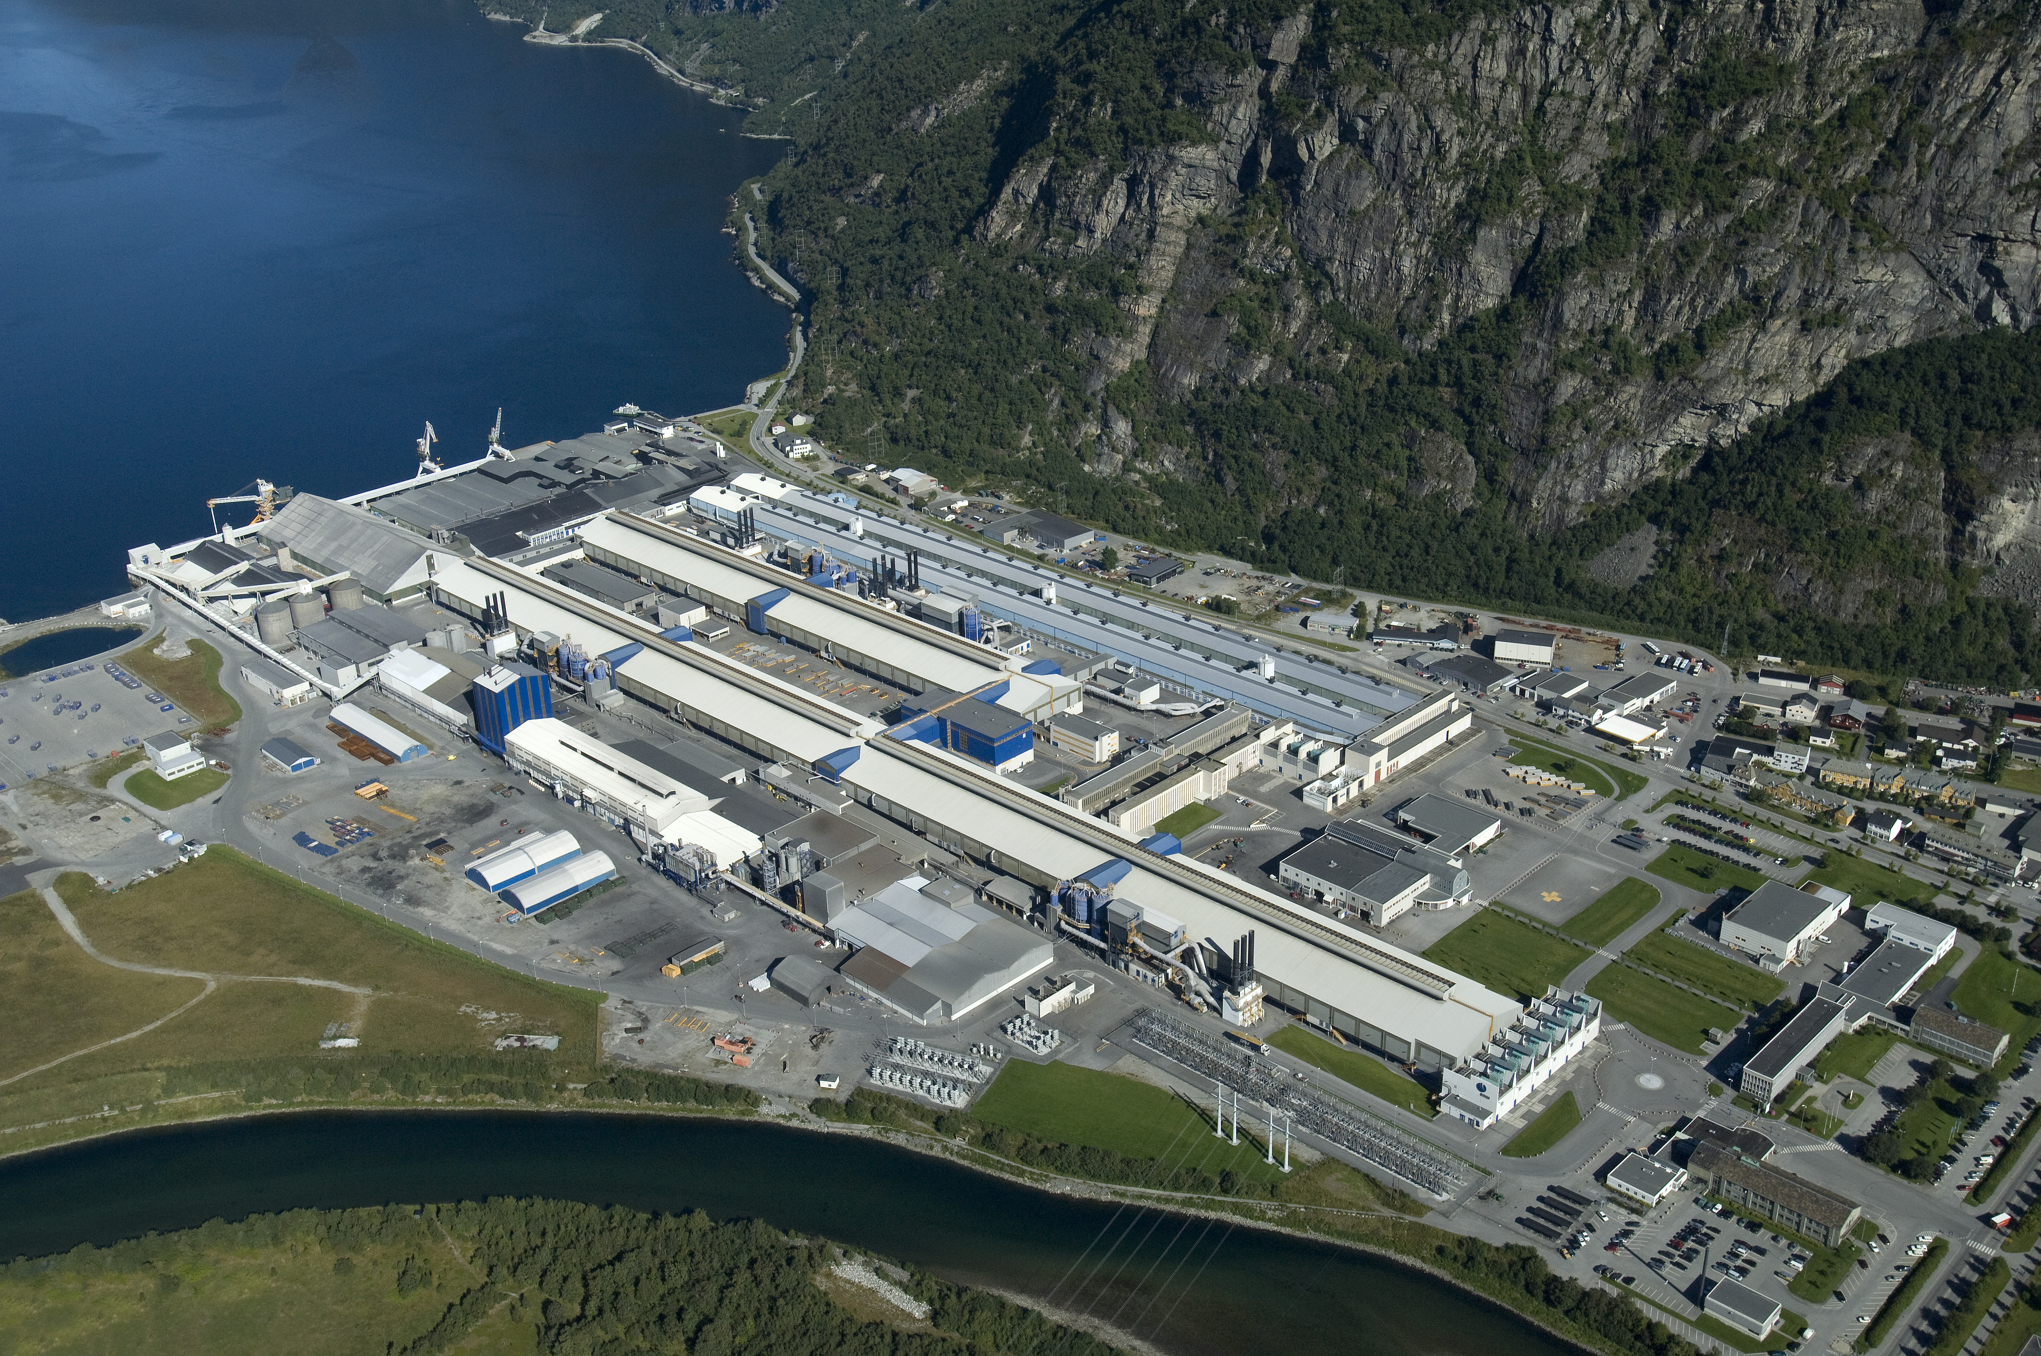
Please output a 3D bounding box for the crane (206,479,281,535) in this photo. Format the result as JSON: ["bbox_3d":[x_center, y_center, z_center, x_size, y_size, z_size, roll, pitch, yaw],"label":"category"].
[{"bbox_3d":[-509.070,-110.710,1340.430,47.300,39.250,13.080,-6,26,-9],"label":"crane"}]

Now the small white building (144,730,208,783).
[{"bbox_3d":[-427.157,38.679,1023.583,35.800,8.800,19.900,21,32,40],"label":"small white building"}]

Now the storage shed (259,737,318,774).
[{"bbox_3d":[-377.380,39.130,1051.340,13.590,6.540,31.600,-24,33,-39],"label":"storage shed"}]

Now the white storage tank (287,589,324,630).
[{"bbox_3d":[-411.730,-39.170,1179.110,18.400,22.300,18.400,21,33,40],"label":"white storage tank"}]

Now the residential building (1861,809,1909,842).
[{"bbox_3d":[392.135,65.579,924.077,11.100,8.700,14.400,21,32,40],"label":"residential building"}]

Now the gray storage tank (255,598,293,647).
[{"bbox_3d":[-433.260,-30.840,1186.960,17.710,20.930,17.710,21,34,40],"label":"gray storage tank"}]

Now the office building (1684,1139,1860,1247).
[{"bbox_3d":[262.440,176.550,709.770,54.660,9.450,18.920,21,33,39],"label":"office building"}]

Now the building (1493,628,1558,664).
[{"bbox_3d":[275.920,-15.850,1112.900,29.590,12.880,16.600,8,27,19],"label":"building"}]

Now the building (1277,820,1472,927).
[{"bbox_3d":[155.430,83.820,884.790,64.500,13.500,54.500,21,33,40],"label":"building"}]

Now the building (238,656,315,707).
[{"bbox_3d":[-405.270,1.420,1109.680,47.500,6.800,15.100,21,33,40],"label":"building"}]

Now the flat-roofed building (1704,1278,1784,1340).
[{"bbox_3d":[227.287,198.308,641.850,18.880,6.300,12.400,21,32,40],"label":"flat-roofed building"}]

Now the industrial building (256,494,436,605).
[{"bbox_3d":[-410.219,-85.517,1274.568,156.400,27.400,64.800,21,32,40],"label":"industrial building"}]

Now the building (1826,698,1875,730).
[{"bbox_3d":[417.693,18.139,1027.627,14.400,8.700,18.200,11,27,26],"label":"building"}]

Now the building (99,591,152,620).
[{"bbox_3d":[-542.290,-43.470,1238.340,23.450,6.740,20.730,21,34,40],"label":"building"}]

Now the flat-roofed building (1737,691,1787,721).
[{"bbox_3d":[383.340,14.200,1051.480,20.730,4.230,12.280,11,28,25],"label":"flat-roofed building"}]

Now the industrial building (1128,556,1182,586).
[{"bbox_3d":[81.210,-63.210,1215.510,16.800,5.900,30.400,19,32,38],"label":"industrial building"}]

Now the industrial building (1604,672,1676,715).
[{"bbox_3d":[316.620,7.850,1045.110,43.500,6.600,15.800,-21,31,-35],"label":"industrial building"}]

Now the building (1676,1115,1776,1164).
[{"bbox_3d":[250.068,163.709,720.443,28.000,3.600,16.800,21,32,40],"label":"building"}]

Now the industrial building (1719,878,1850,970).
[{"bbox_3d":[324.010,101.130,862.200,55.350,12.080,28.680,-24,33,-39],"label":"industrial building"}]

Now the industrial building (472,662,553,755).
[{"bbox_3d":[-257.300,13.620,1036.650,22.000,37.400,29.600,21,33,40],"label":"industrial building"}]

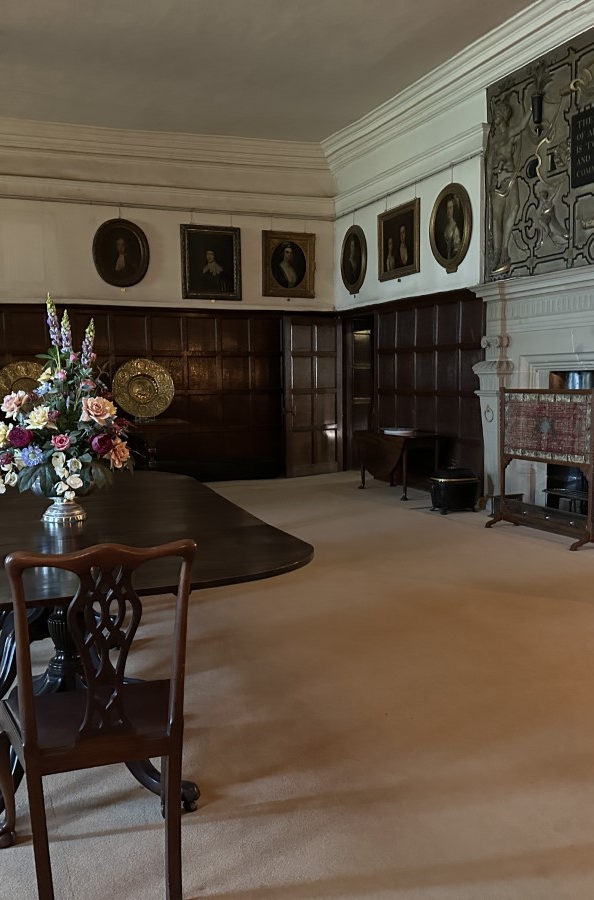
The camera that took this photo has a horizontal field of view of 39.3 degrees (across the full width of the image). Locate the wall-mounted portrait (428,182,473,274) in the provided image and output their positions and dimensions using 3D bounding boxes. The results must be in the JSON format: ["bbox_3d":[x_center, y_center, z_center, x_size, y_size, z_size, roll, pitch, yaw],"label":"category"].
[{"bbox_3d":[1.643,-2.370,8.904,0.070,0.930,0.750,-2,5,-22],"label":"wall-mounted portrait"}]

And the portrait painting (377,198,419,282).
[{"bbox_3d":[1.294,-2.618,10.521,0.060,0.858,1.013,-3,5,-22],"label":"portrait painting"}]

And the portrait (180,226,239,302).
[{"bbox_3d":[-1.204,-2.622,11.710,0.857,0.995,0.070,-3,5,-22],"label":"portrait"}]

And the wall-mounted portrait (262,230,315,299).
[{"bbox_3d":[-0.126,-2.694,12.136,0.823,0.921,0.070,-3,5,-22],"label":"wall-mounted portrait"}]

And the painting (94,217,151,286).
[{"bbox_3d":[-2.225,-2.478,10.522,0.700,0.845,0.070,-2,5,-22],"label":"painting"}]

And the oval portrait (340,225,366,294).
[{"bbox_3d":[0.815,-2.667,11.724,0.060,0.951,0.764,-3,5,-22],"label":"oval portrait"}]

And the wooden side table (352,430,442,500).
[{"bbox_3d":[1.221,0.152,10.120,0.575,0.701,1.302,-3,5,-22],"label":"wooden side table"}]

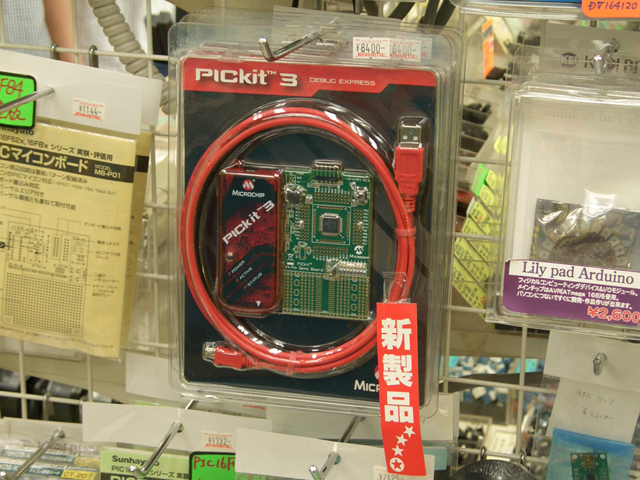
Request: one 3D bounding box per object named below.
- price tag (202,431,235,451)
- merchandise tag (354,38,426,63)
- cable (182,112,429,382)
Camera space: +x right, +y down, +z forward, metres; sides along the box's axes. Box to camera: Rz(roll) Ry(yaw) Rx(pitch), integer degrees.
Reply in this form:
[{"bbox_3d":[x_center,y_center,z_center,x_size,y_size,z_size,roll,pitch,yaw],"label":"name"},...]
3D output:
[{"bbox_3d":[-0.064,0.127,0.886,0.021,0.012,0.001,5,20,10],"label":"price tag"},{"bbox_3d":[0.038,-0.108,0.800,0.039,0.013,0.002,4,16,11],"label":"merchandise tag"},{"bbox_3d":[-0.013,0.003,0.836,0.145,0.166,0.014,4,16,11],"label":"cable"}]

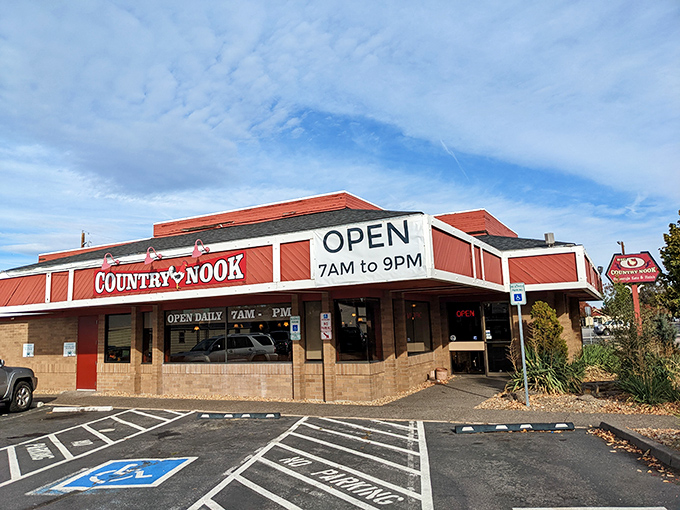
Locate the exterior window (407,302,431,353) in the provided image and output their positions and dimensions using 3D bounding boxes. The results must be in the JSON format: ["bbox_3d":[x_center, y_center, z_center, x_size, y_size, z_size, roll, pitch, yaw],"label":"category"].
[{"bbox_3d":[2.203,2.059,15.072,0.100,1.478,2.464,-6,-9,28],"label":"exterior window"}]

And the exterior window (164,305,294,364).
[{"bbox_3d":[-3.072,2.149,14.241,4.519,1.495,0.100,-6,-9,28],"label":"exterior window"}]

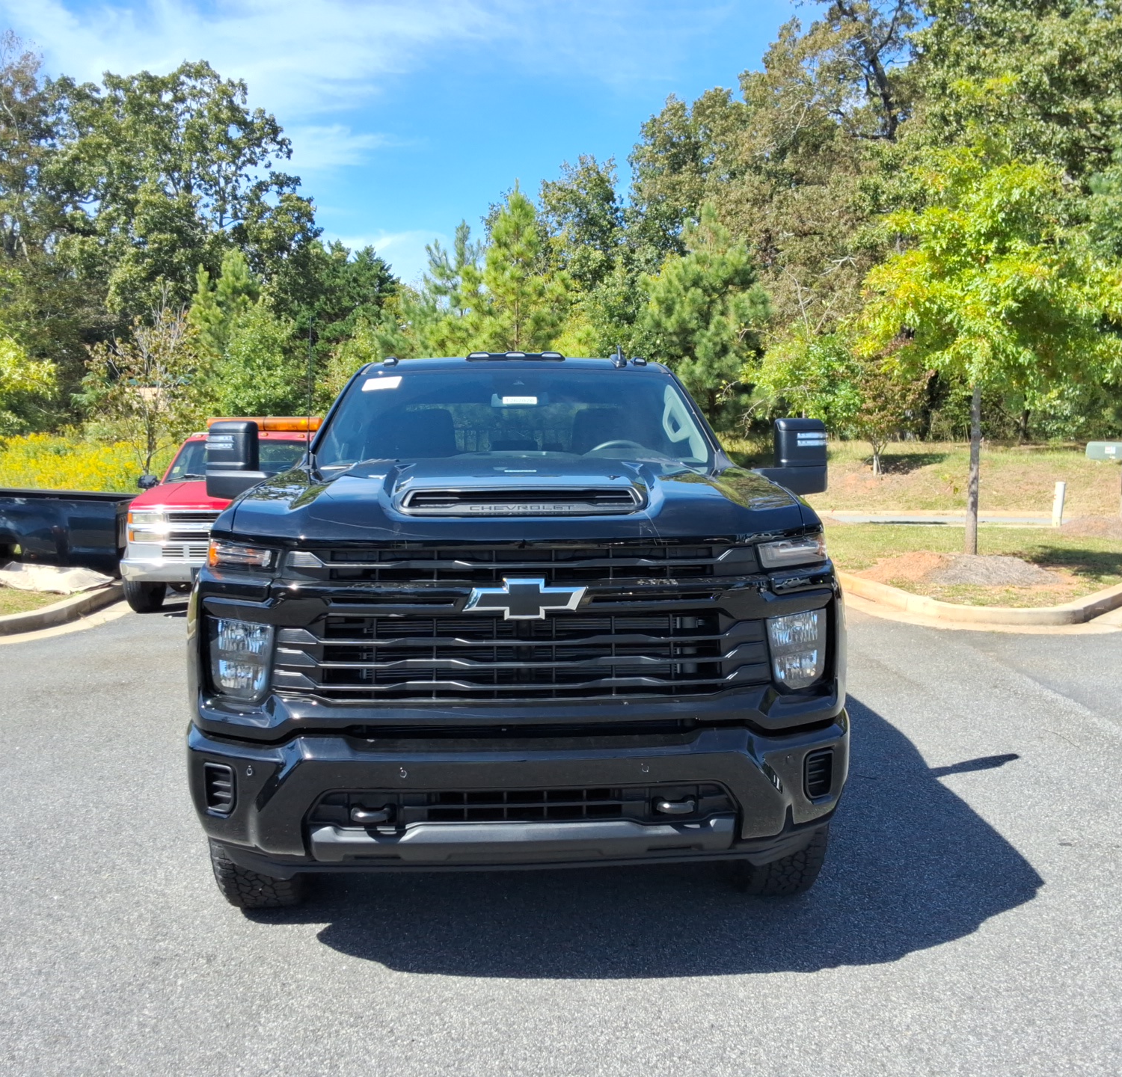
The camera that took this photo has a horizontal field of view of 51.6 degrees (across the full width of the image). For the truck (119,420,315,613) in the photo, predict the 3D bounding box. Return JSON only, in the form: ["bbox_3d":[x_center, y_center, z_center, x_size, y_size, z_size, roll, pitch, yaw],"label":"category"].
[{"bbox_3d":[-3.280,-0.350,13.650,2.050,1.980,5.600,0,4,1],"label":"truck"}]

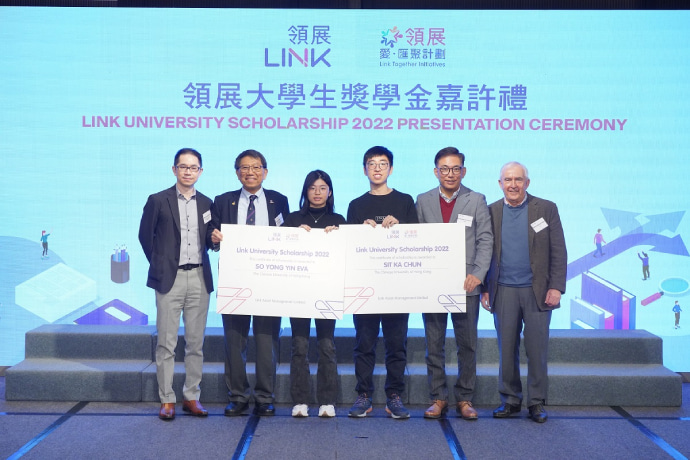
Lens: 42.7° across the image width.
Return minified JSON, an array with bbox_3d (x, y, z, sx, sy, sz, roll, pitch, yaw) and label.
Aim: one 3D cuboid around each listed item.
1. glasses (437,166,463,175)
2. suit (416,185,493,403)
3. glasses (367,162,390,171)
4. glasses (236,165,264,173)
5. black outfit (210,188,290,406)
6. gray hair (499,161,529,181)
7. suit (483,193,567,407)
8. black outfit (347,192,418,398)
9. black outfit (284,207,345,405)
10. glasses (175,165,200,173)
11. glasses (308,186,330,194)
[{"bbox_3d":[0.684,-0.380,5.690,0.150,0.050,0.140,1,3,6],"label":"glasses"},{"bbox_3d":[0.719,0.415,5.760,0.510,1.410,0.340,1,3,7],"label":"suit"},{"bbox_3d":[0.217,-0.411,5.690,0.145,0.050,0.140,1,3,2],"label":"glasses"},{"bbox_3d":[-0.608,-0.392,5.690,0.150,0.050,0.140,0,3,-5],"label":"glasses"},{"bbox_3d":[-0.614,0.441,5.760,0.520,1.410,0.340,0,3,-6],"label":"black outfit"},{"bbox_3d":[1.099,-0.372,5.700,0.175,0.155,0.190,1,3,7],"label":"gray hair"},{"bbox_3d":[1.179,0.454,5.760,0.540,1.400,0.340,1,3,11],"label":"suit"},{"bbox_3d":[0.244,0.420,5.740,0.470,1.350,0.360,0,3,1],"label":"black outfit"},{"bbox_3d":[-0.189,0.485,5.740,0.410,1.280,0.330,0,3,-2],"label":"black outfit"},{"bbox_3d":[-1.011,-0.394,5.690,0.150,0.045,0.140,0,3,-9],"label":"glasses"},{"bbox_3d":[-0.164,-0.255,5.680,0.138,0.046,0.135,0,3,-2],"label":"glasses"}]

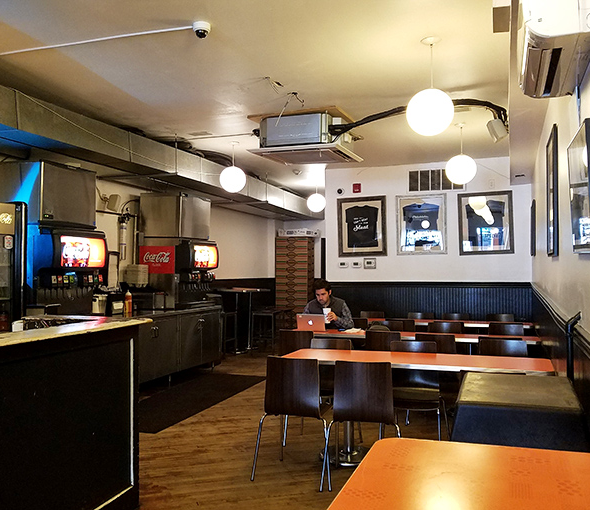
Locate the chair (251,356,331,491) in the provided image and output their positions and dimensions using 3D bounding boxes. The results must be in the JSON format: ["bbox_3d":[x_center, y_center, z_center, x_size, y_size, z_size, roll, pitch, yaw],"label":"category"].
[{"bbox_3d":[0.036,1.108,3.591,0.530,0.840,0.500,-1,-2,19],"label":"chair"}]

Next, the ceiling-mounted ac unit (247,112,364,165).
[{"bbox_3d":[0.147,-1.284,5.757,0.960,0.340,0.890,-1,-3,23],"label":"ceiling-mounted ac unit"}]

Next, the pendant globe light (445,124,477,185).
[{"bbox_3d":[1.785,-1.068,5.459,0.315,0.640,0.315,-1,-2,23],"label":"pendant globe light"}]

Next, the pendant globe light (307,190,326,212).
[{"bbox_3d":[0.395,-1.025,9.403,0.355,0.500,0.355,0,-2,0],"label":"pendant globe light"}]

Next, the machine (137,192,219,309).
[{"bbox_3d":[-1.708,-0.037,7.667,0.880,1.660,0.770,-1,-2,24],"label":"machine"}]

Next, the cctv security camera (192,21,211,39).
[{"bbox_3d":[-0.576,-1.400,3.178,0.110,0.085,0.110,0,-2,0],"label":"cctv security camera"}]

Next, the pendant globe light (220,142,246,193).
[{"bbox_3d":[-0.725,-1.045,6.098,0.320,0.590,0.320,0,-2,0],"label":"pendant globe light"}]

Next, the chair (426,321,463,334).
[{"bbox_3d":[1.590,1.166,5.494,0.520,0.840,0.500,-1,-2,24],"label":"chair"}]

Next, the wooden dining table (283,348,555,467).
[{"bbox_3d":[0.878,1.162,3.784,1.870,0.765,0.550,-1,-3,23],"label":"wooden dining table"}]

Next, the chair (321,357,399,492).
[{"bbox_3d":[0.501,1.090,3.376,0.510,0.820,0.500,-1,-2,23],"label":"chair"}]

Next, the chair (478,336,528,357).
[{"bbox_3d":[1.649,1.132,4.018,0.480,0.835,0.520,-1,-3,23],"label":"chair"}]

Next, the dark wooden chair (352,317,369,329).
[{"bbox_3d":[0.780,1.170,6.215,0.510,0.820,0.500,-1,-2,23],"label":"dark wooden chair"}]

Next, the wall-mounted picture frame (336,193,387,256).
[{"bbox_3d":[1.068,-0.444,8.128,0.800,0.935,0.040,-1,-3,23],"label":"wall-mounted picture frame"}]

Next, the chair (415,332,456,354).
[{"bbox_3d":[1.315,1.120,4.662,0.510,0.820,0.500,-1,-2,23],"label":"chair"}]

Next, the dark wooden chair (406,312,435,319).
[{"bbox_3d":[1.723,1.255,7.069,0.480,0.835,0.520,-1,-3,23],"label":"dark wooden chair"}]

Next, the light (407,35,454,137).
[{"bbox_3d":[1.003,-1.228,3.784,0.355,0.710,0.355,-1,-3,23],"label":"light"}]

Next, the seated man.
[{"bbox_3d":[0.412,0.950,5.957,0.560,1.310,0.760,-1,-2,24],"label":"seated man"}]

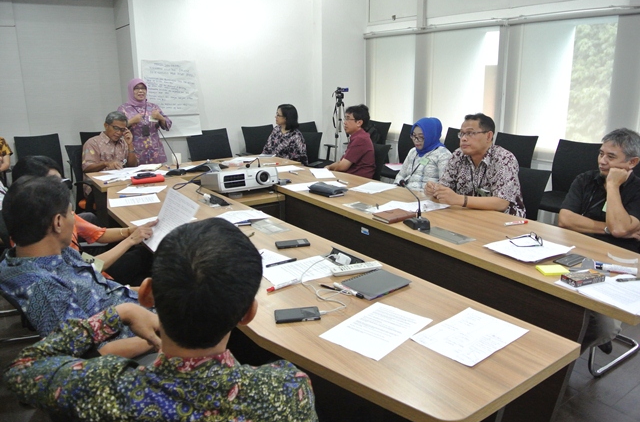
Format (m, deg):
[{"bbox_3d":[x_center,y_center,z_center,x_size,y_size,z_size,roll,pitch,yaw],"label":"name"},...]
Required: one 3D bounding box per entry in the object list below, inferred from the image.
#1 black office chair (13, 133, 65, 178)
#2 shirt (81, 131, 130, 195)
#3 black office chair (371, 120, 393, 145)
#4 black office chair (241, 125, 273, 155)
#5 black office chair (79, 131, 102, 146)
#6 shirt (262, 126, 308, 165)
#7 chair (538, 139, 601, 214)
[{"bbox_3d":[-2.953,-0.318,5.224,0.530,0.950,0.580,-12,19,-37],"label":"black office chair"},{"bbox_3d":[-1.964,-0.437,4.434,0.470,0.600,0.320,-12,18,-36],"label":"shirt"},{"bbox_3d":[0.618,-0.751,6.761,0.620,0.930,0.580,-10,17,-32],"label":"black office chair"},{"bbox_3d":[-0.693,-0.602,6.263,0.580,0.930,0.620,-7,16,-23],"label":"black office chair"},{"bbox_3d":[-2.683,-0.440,5.759,0.580,0.930,0.620,-4,15,-12],"label":"black office chair"},{"bbox_3d":[-0.365,-0.617,5.115,0.460,0.580,0.310,6,16,24],"label":"shirt"},{"bbox_3d":[2.068,-0.115,4.215,0.620,0.930,0.580,-10,17,-32],"label":"chair"}]

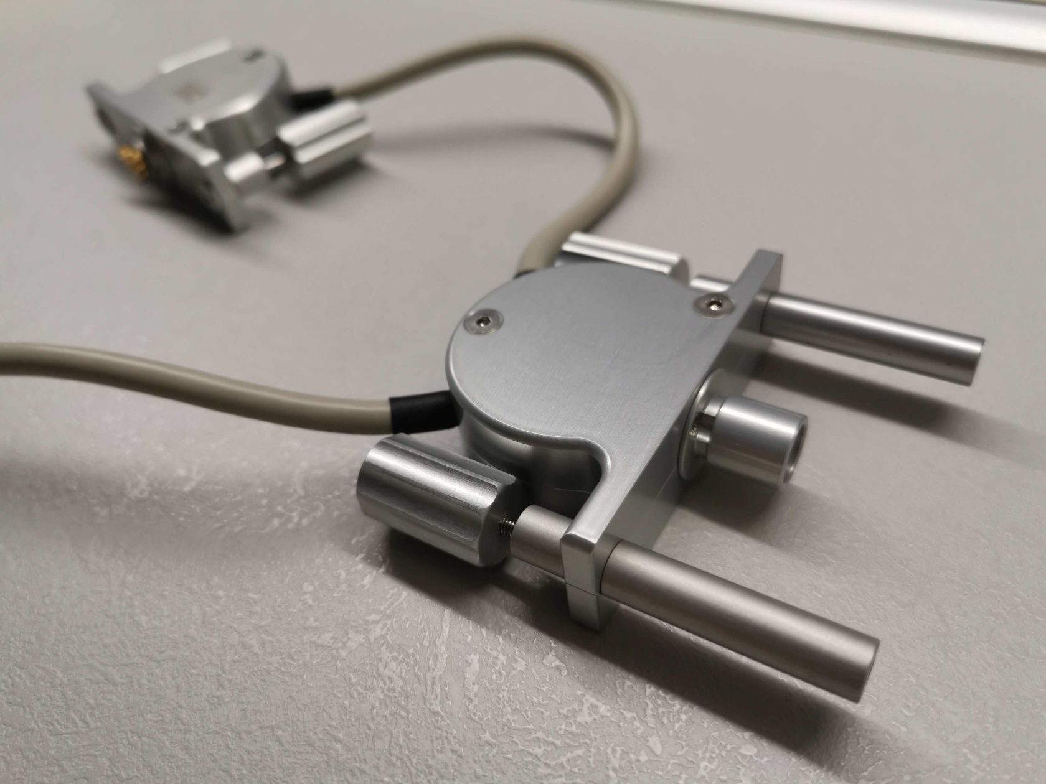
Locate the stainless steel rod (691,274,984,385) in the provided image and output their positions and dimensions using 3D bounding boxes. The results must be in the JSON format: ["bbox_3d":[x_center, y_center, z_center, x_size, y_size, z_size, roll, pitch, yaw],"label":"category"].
[{"bbox_3d":[0.052,-0.011,0.141,0.048,0.008,0.008,18,47,27],"label":"stainless steel rod"}]

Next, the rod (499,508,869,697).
[{"bbox_3d":[0.020,0.026,0.104,0.047,0.008,0.008,18,47,27],"label":"rod"}]

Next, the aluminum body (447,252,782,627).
[{"bbox_3d":[0.010,-0.001,0.137,0.043,0.019,0.071,18,47,27],"label":"aluminum body"}]

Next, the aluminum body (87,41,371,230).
[{"bbox_3d":[-0.085,-0.076,0.233,0.045,0.019,0.072,-36,52,-28],"label":"aluminum body"}]

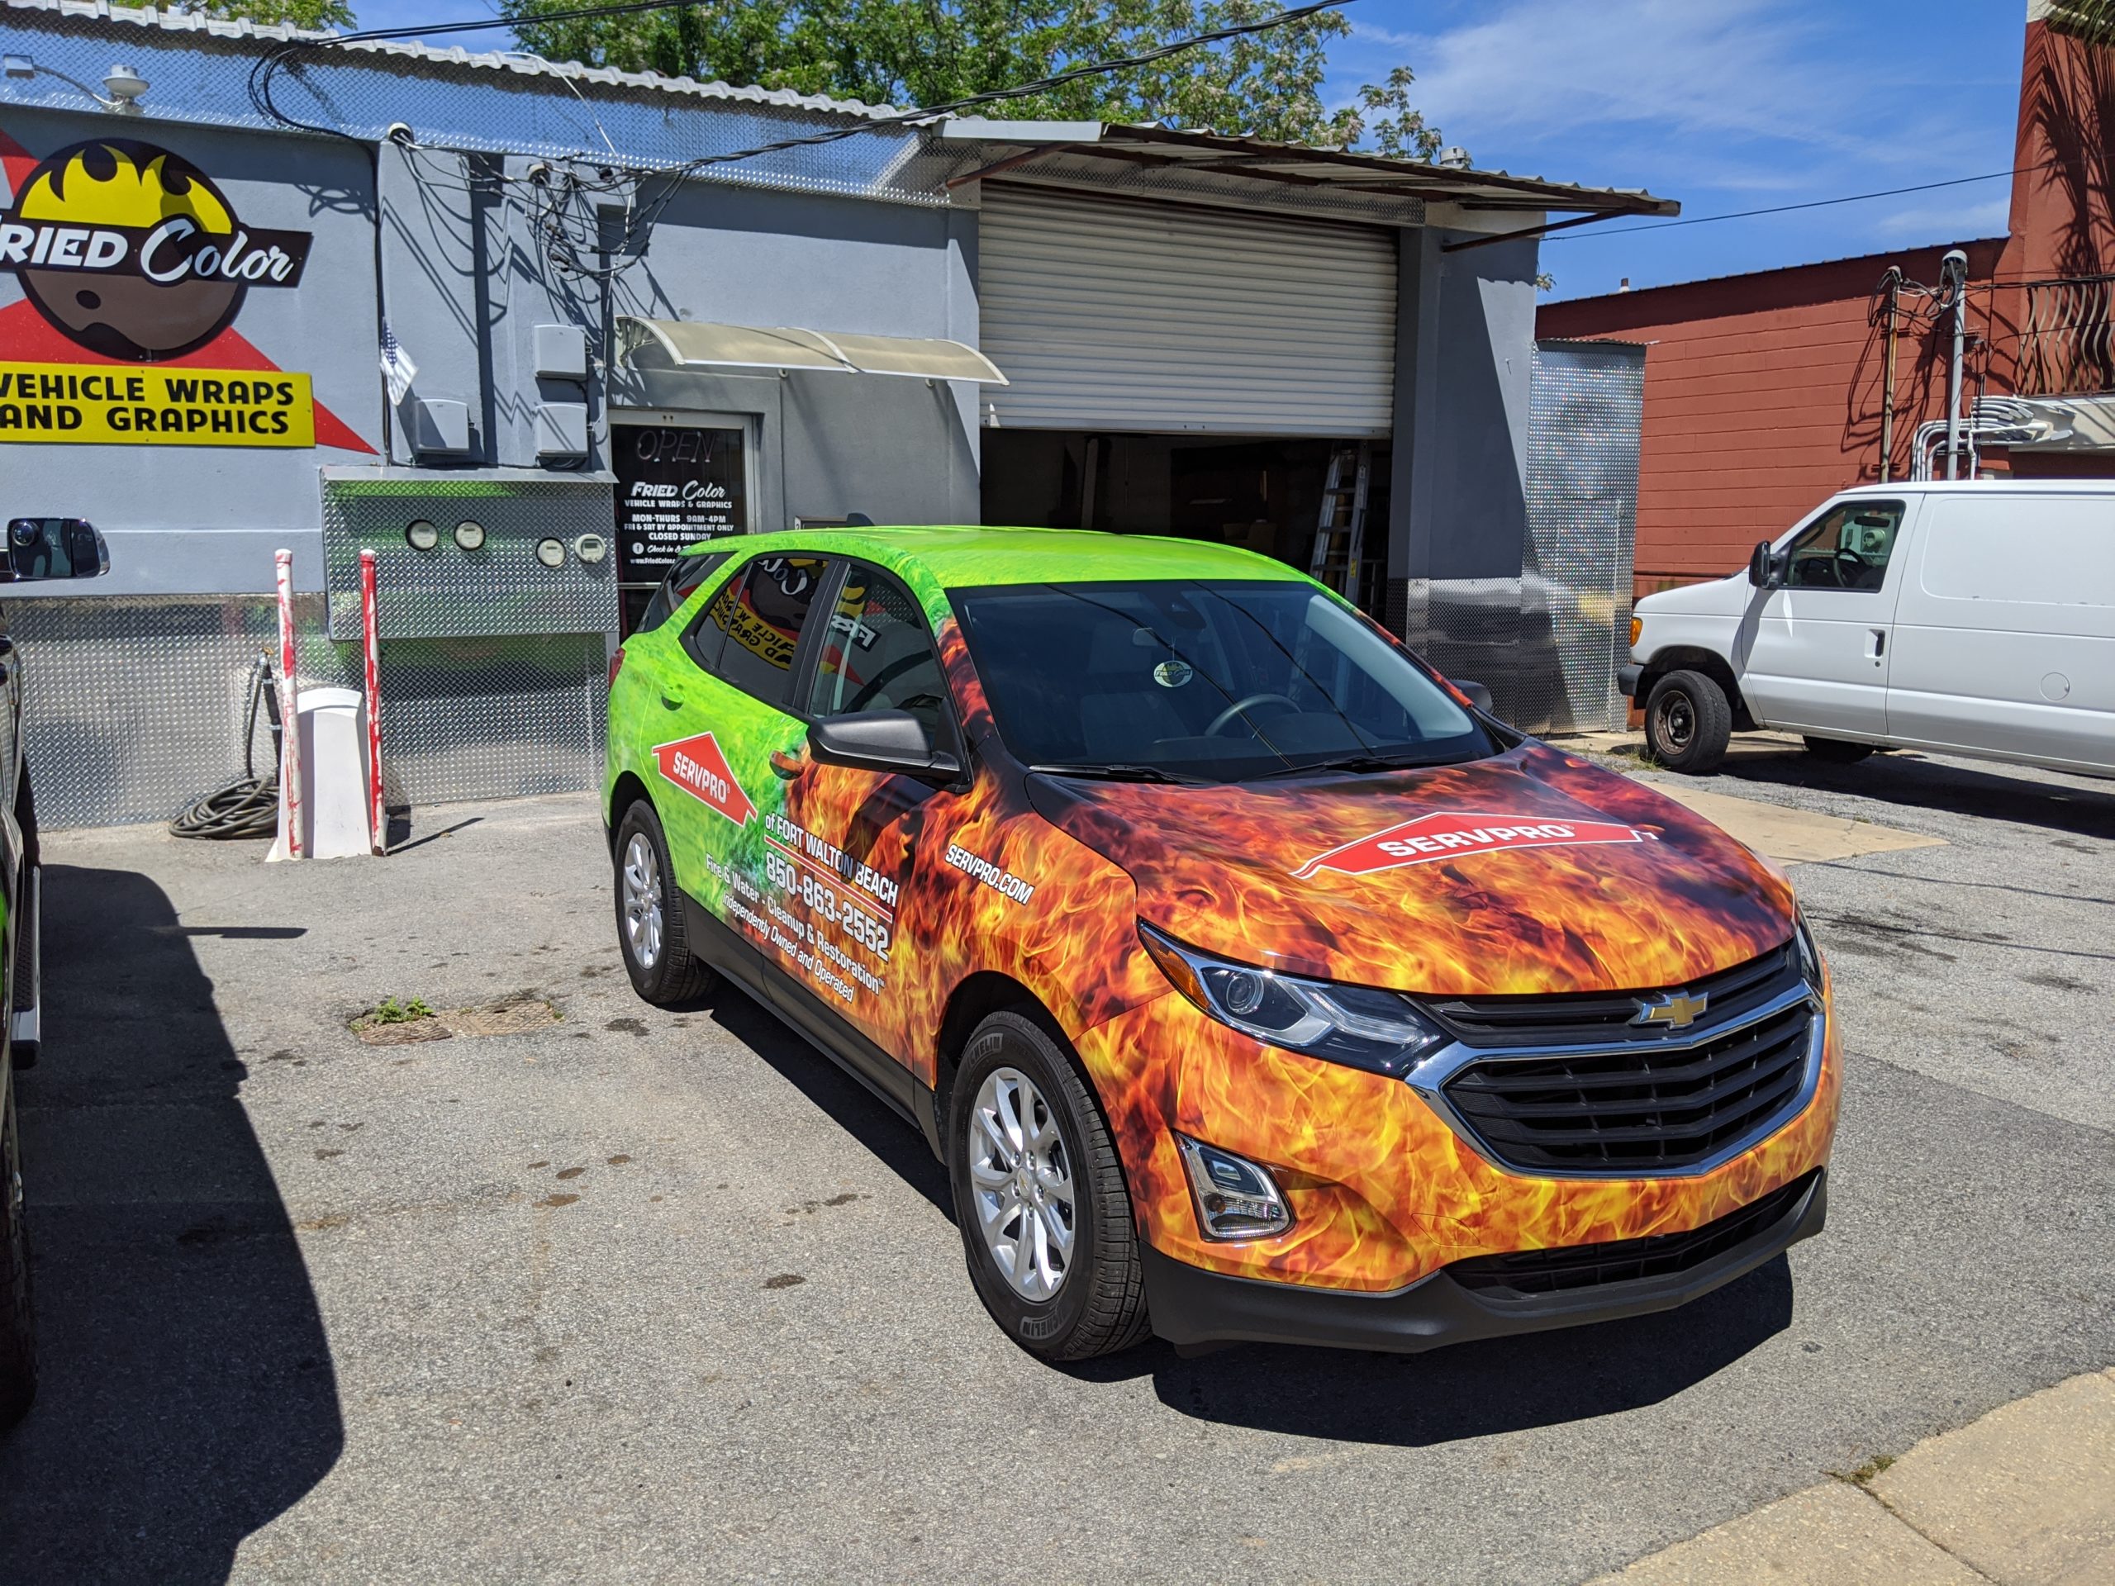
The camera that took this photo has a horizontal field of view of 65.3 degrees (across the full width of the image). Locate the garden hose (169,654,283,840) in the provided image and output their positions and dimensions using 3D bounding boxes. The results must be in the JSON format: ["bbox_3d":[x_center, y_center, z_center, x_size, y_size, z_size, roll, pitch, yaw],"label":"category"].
[{"bbox_3d":[-4.270,-0.245,8.620,0.700,0.880,0.580,-4,9,-27],"label":"garden hose"}]

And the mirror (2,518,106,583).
[{"bbox_3d":[-3.096,-0.753,5.100,0.275,0.195,0.160,-4,10,-29],"label":"mirror"}]

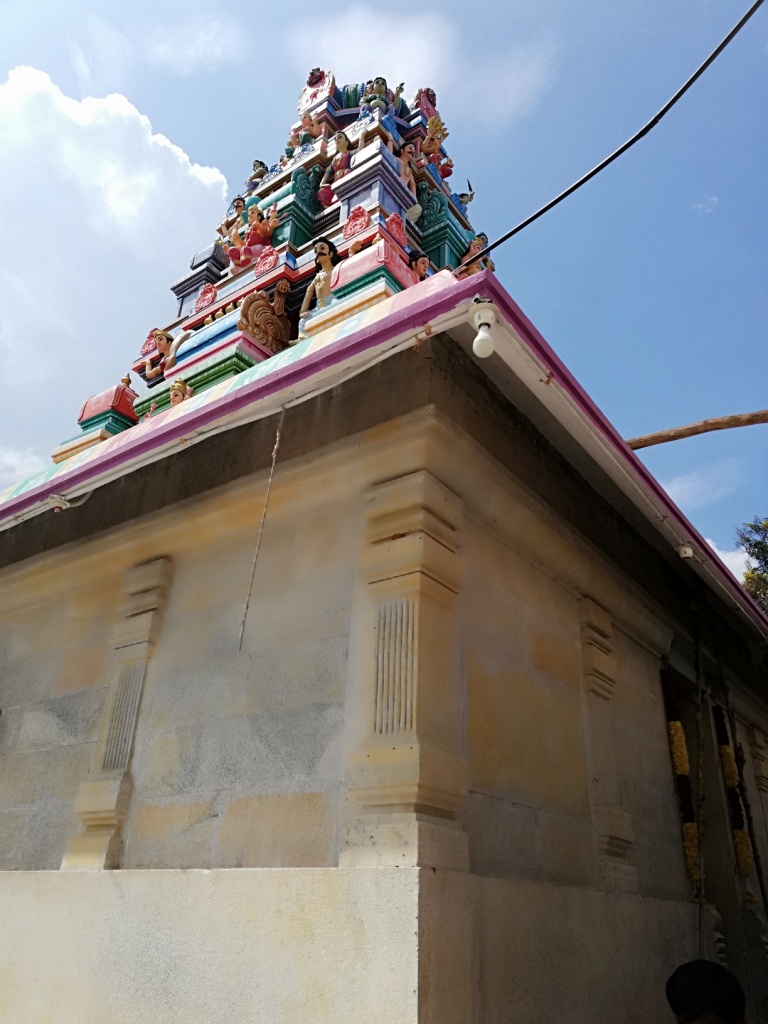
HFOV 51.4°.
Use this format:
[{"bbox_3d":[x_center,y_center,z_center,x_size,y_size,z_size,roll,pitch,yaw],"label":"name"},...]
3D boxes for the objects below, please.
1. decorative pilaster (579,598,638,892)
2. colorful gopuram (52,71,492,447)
[{"bbox_3d":[1.107,1.143,4.003,0.076,1.409,0.319,-17,-33,32],"label":"decorative pilaster"},{"bbox_3d":[-0.341,-2.614,9.378,4.067,6.051,4.067,-17,-33,32],"label":"colorful gopuram"}]

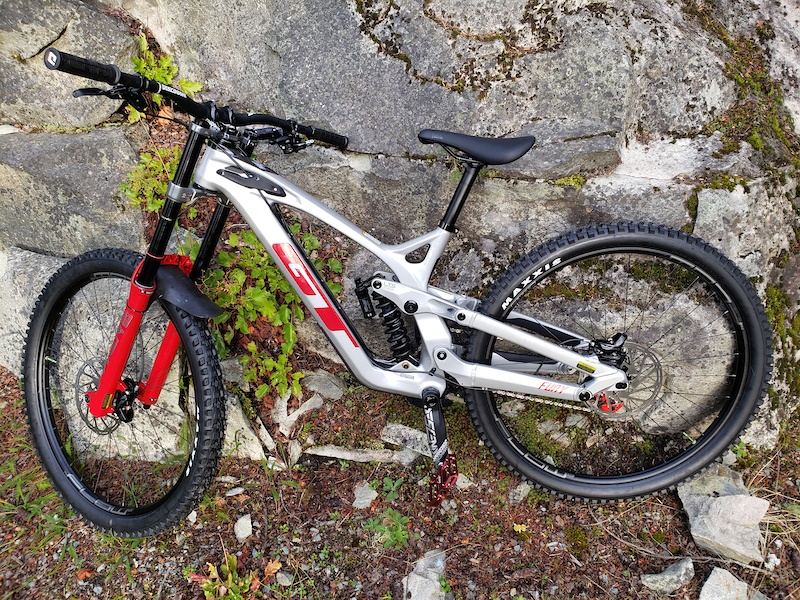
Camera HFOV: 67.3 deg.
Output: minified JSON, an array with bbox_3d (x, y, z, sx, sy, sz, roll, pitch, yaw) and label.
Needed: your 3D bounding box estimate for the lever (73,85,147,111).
[{"bbox_3d":[-0.524,-0.366,1.099,0.065,0.040,0.150,-26,-9,27],"label":"lever"}]

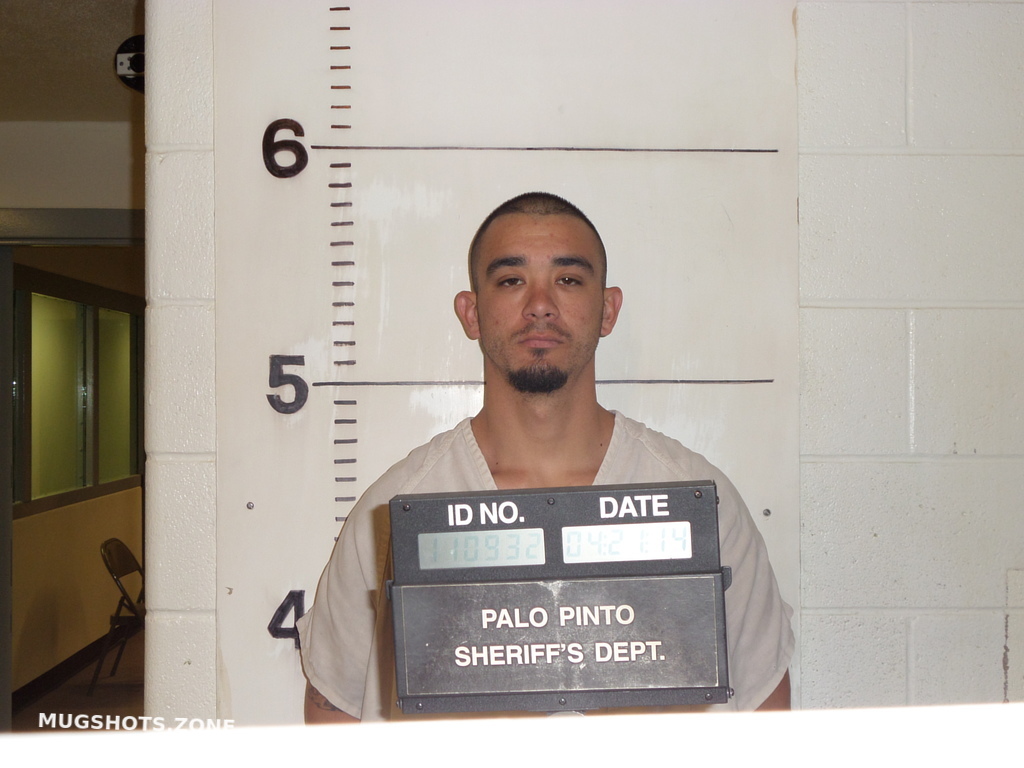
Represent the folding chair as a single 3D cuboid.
[{"bbox_3d":[-1.845,1.145,6.300,0.490,0.750,0.460,0,0,0],"label":"folding chair"}]

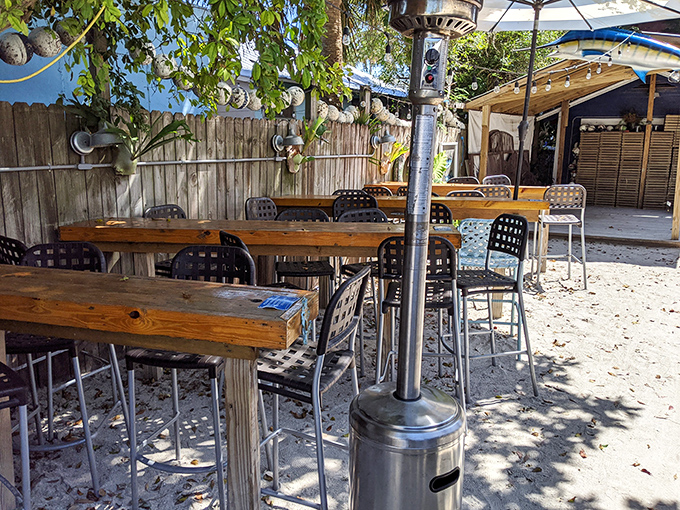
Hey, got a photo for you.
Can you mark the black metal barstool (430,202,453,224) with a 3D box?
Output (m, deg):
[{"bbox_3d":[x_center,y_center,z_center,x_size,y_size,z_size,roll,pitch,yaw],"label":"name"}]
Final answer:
[{"bbox_3d":[0.757,0.067,4.758,0.465,1.130,0.500,2,13,5],"label":"black metal barstool"}]

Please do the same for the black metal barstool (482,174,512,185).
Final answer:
[{"bbox_3d":[2.205,-0.453,7.125,0.465,1.130,0.500,-5,14,-21],"label":"black metal barstool"}]

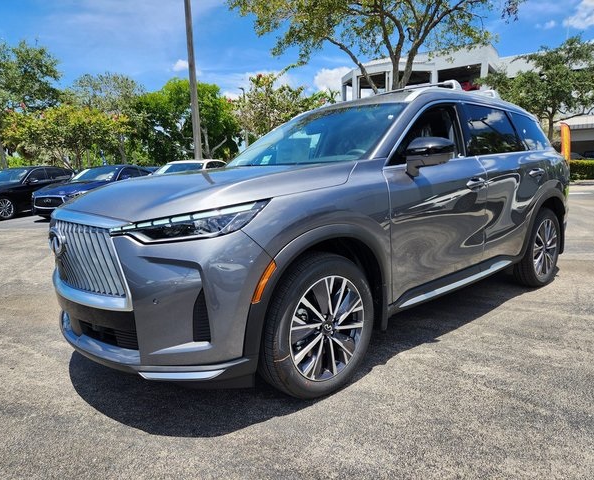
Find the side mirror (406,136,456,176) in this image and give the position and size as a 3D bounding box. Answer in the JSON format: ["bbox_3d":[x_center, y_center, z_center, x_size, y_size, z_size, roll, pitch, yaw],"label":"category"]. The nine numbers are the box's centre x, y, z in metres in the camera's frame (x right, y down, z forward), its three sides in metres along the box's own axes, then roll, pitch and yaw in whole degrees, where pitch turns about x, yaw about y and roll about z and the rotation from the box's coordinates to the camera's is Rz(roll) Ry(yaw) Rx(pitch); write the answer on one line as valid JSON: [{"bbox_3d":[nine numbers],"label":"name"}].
[{"bbox_3d":[0.772,-0.488,2.506,0.190,0.220,0.255,-10,12,-40],"label":"side mirror"}]

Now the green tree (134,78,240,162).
[{"bbox_3d":[-6.304,-6.036,25.549,6.232,6.735,5.921,-4,9,-13],"label":"green tree"}]

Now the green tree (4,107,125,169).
[{"bbox_3d":[-9.942,-3.643,18.858,5.395,4.386,5.125,-7,10,-27],"label":"green tree"}]

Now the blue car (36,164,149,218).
[{"bbox_3d":[-5.560,-1.572,13.355,1.860,1.520,4.750,2,10,27],"label":"blue car"}]

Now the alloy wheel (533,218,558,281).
[{"bbox_3d":[2.318,0.071,4.113,0.545,0.545,0.180,-10,12,-40],"label":"alloy wheel"}]

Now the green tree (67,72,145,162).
[{"bbox_3d":[-10.557,-5.855,24.572,4.628,7.008,4.397,-6,10,-22],"label":"green tree"}]

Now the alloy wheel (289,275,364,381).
[{"bbox_3d":[0.116,0.450,2.264,0.545,0.545,0.180,-10,12,-40],"label":"alloy wheel"}]

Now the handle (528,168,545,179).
[{"bbox_3d":[2.085,-0.578,3.693,0.240,0.060,0.060,-10,12,-40],"label":"handle"}]

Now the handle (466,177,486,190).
[{"bbox_3d":[1.267,-0.403,3.016,0.240,0.060,0.060,-10,12,-40],"label":"handle"}]

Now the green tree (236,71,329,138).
[{"bbox_3d":[-0.761,-4.680,19.453,4.290,5.548,4.075,-2,9,-2],"label":"green tree"}]

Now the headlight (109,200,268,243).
[{"bbox_3d":[-0.471,-0.085,1.944,0.600,0.190,0.460,-10,12,-40],"label":"headlight"}]

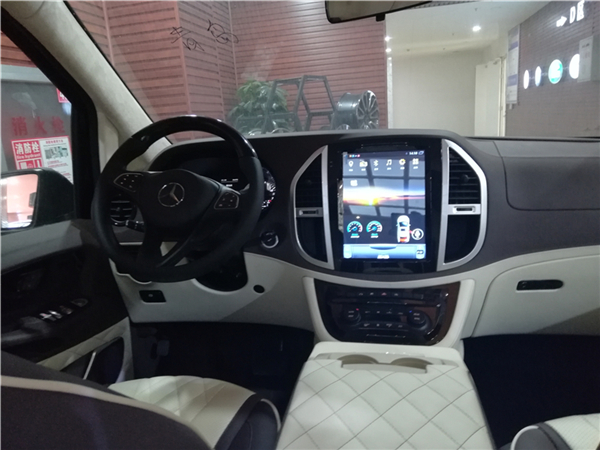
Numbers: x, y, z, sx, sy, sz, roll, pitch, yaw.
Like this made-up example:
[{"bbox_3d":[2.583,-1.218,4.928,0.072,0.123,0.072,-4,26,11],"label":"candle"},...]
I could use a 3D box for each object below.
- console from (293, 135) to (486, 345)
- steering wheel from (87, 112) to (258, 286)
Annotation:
[{"bbox_3d":[0.198,0.021,1.039,0.440,0.455,0.180,-1,6,11],"label":"console"},{"bbox_3d":[-0.259,-0.059,0.968,0.378,0.378,0.090,-1,-19,11],"label":"steering wheel"}]

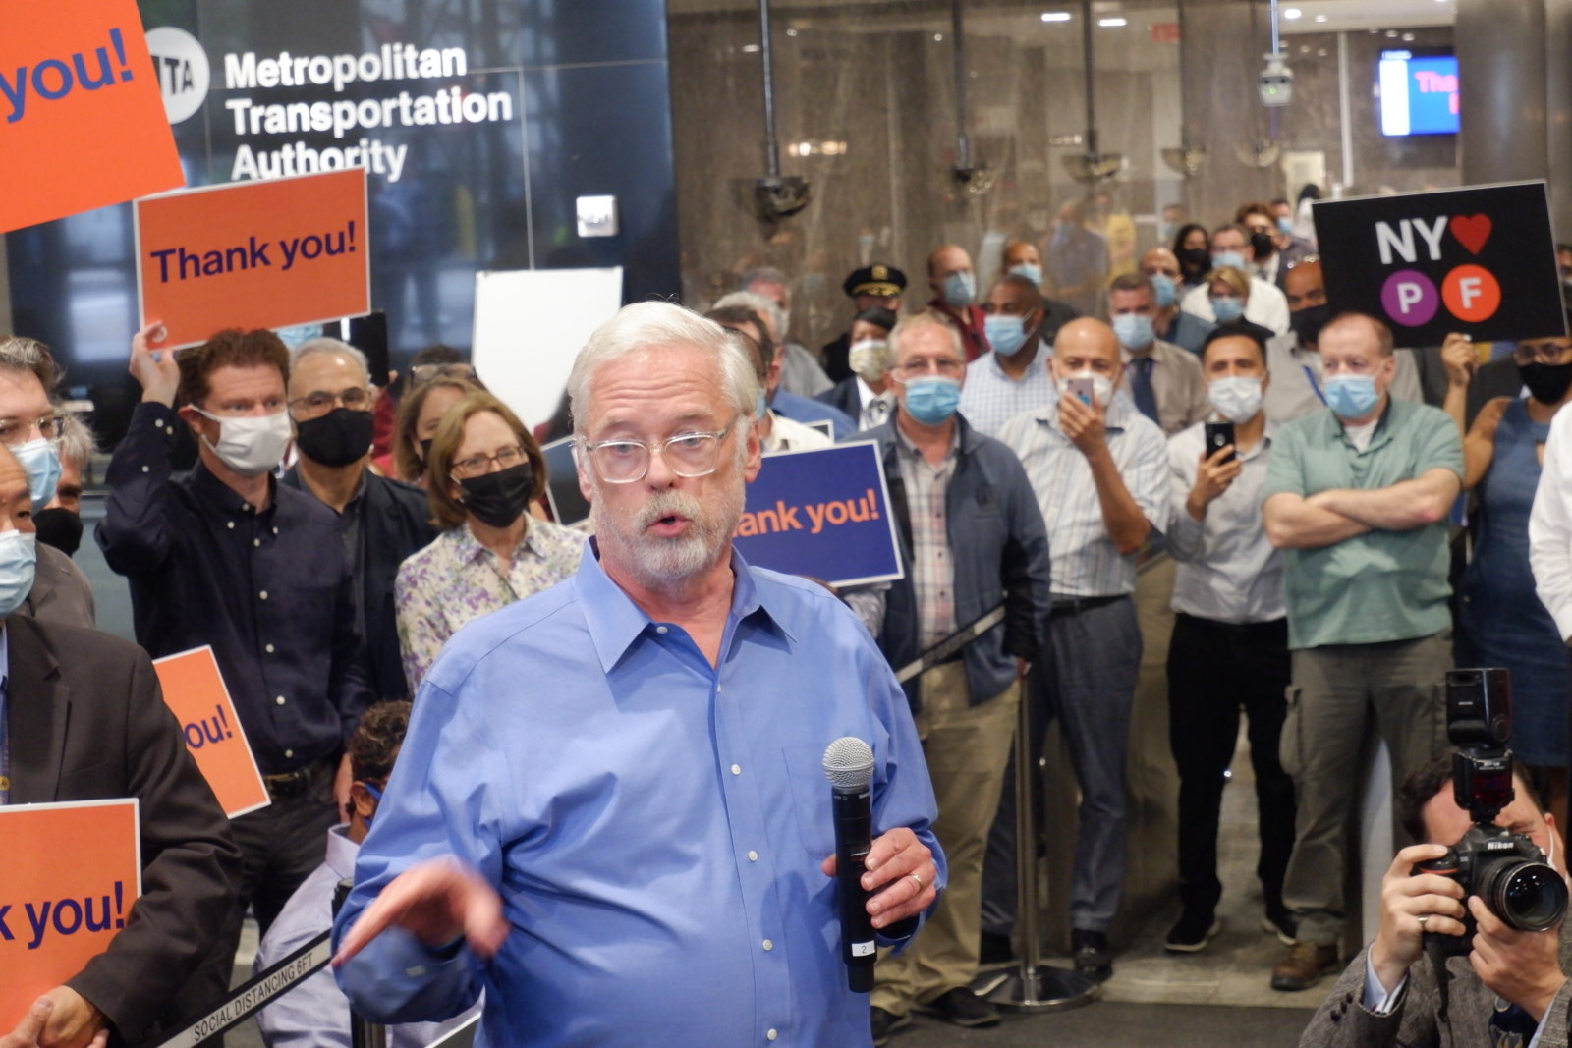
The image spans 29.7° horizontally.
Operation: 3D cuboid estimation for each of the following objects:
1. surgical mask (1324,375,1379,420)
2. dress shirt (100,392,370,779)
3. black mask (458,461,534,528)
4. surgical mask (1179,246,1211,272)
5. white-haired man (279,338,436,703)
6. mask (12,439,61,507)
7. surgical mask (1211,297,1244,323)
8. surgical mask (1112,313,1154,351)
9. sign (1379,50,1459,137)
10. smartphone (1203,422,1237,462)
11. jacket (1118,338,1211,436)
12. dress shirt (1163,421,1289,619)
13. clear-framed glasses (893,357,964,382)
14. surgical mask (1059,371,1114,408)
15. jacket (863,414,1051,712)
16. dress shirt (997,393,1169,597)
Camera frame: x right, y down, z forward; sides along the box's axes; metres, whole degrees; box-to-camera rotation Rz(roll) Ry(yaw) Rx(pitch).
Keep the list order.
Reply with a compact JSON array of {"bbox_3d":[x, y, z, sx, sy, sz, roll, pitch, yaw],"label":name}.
[{"bbox_3d":[1.422,-0.320,7.450,0.140,0.120,0.085,1,8,28],"label":"surgical mask"},{"bbox_3d":[-0.965,0.111,5.200,0.430,0.620,0.340,-5,6,-27],"label":"dress shirt"},{"bbox_3d":[-0.531,-0.053,5.450,0.140,0.125,0.085,-13,6,-17],"label":"black mask"},{"bbox_3d":[2.039,-1.321,14.800,0.140,0.125,0.090,-2,5,3],"label":"surgical mask"},{"bbox_3d":[-0.902,0.501,6.289,0.500,1.790,0.320,-4,6,-14],"label":"white-haired man"},{"bbox_3d":[-1.208,-0.081,4.700,0.140,0.112,0.085,-6,6,-36],"label":"mask"},{"bbox_3d":[1.832,-0.887,12.300,0.135,0.115,0.080,-1,7,10],"label":"surgical mask"},{"bbox_3d":[1.182,-0.653,10.100,0.145,0.124,0.090,-2,6,6],"label":"surgical mask"},{"bbox_3d":[4.566,-2.961,20.500,0.930,0.550,0.080,-2,5,3],"label":"sign"},{"bbox_3d":[1.114,-0.190,7.600,0.075,0.150,0.010,-1,13,9],"label":"smartphone"},{"bbox_3d":[1.231,-0.319,10.500,0.520,0.680,0.310,-2,5,6],"label":"jacket"},{"bbox_3d":[1.215,-0.011,7.970,0.410,0.560,0.300,-2,6,7],"label":"dress shirt"},{"bbox_3d":[0.339,-0.371,7.100,0.142,0.048,0.140,-4,5,-10],"label":"clear-framed glasses"},{"bbox_3d":[0.777,-0.344,7.700,0.150,0.120,0.090,-2,6,5],"label":"surgical mask"},{"bbox_3d":[0.399,0.099,7.330,0.530,0.750,0.340,-2,7,7],"label":"jacket"},{"bbox_3d":[0.768,-0.075,7.720,0.480,0.560,0.330,-2,7,6],"label":"dress shirt"}]

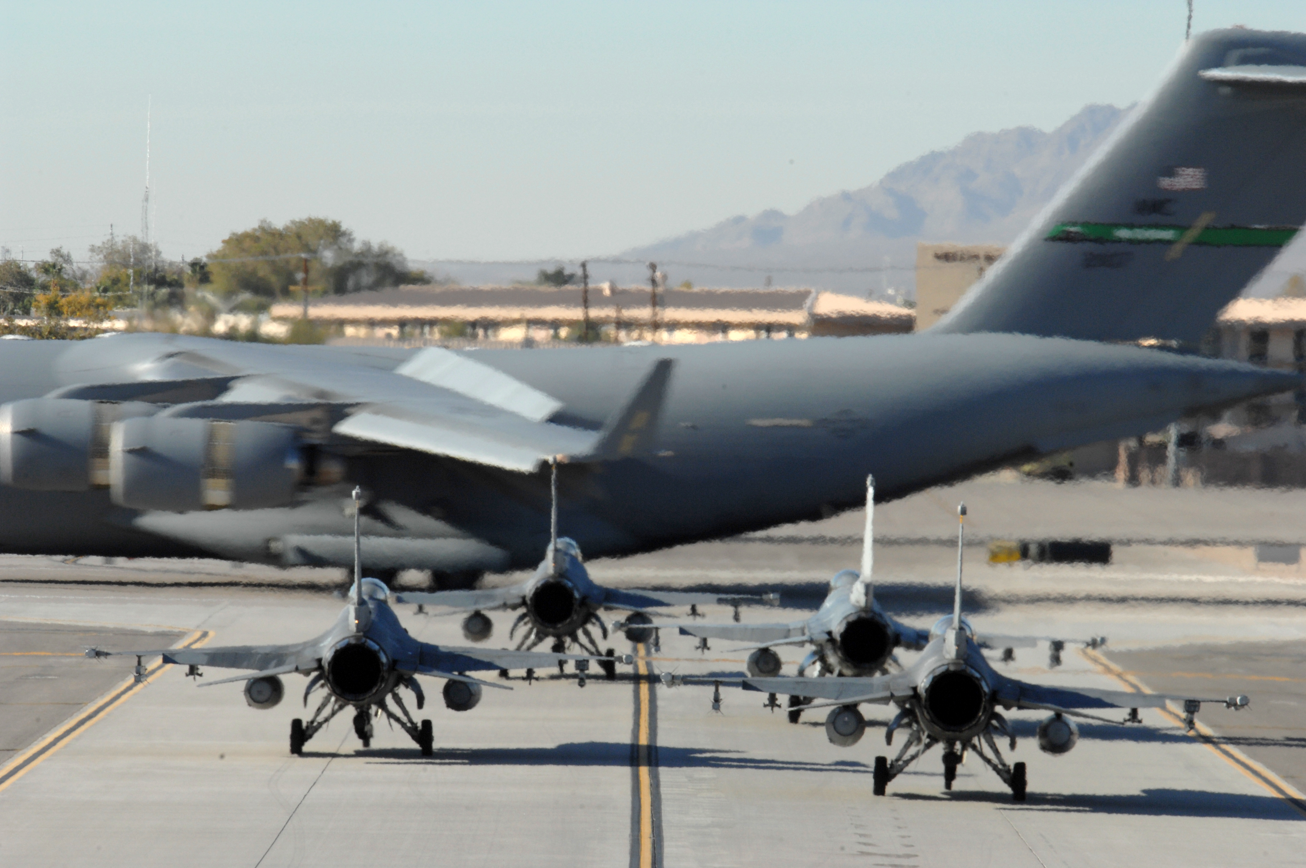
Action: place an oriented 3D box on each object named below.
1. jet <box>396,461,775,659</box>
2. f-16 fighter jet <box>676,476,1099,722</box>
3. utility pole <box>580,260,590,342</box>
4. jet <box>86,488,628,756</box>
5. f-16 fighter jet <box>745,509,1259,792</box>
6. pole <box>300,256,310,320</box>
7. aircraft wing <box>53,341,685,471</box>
[{"bbox_3d":[-2.100,3.000,294.000,9.950,5.000,15.000,1,0,1],"label":"jet"},{"bbox_3d":[4.050,3.330,261.500,9.950,5.000,15.000,2,0,-1],"label":"f-16 fighter jet"},{"bbox_3d":[-3.700,-3.600,720.000,0.360,12.000,0.360,1,0,0],"label":"utility pole"},{"bbox_3d":[-5.240,3.330,237.300,9.950,5.000,15.000,1,0,0],"label":"jet"},{"bbox_3d":[5.120,3.660,221.800,9.950,5.000,15.000,2,0,1],"label":"f-16 fighter jet"},{"bbox_3d":[-19.100,-3.700,720.000,0.360,12.000,0.360,1,0,0],"label":"pole"},{"bbox_3d":[-8.600,-0.860,376.000,18.000,4.000,24.000,1,0,0],"label":"aircraft wing"}]

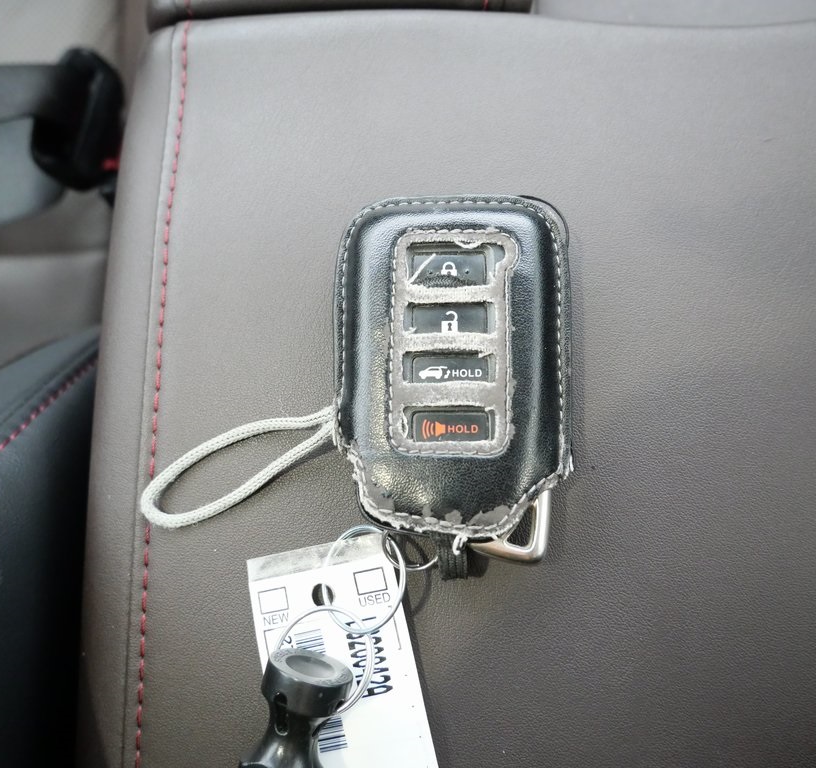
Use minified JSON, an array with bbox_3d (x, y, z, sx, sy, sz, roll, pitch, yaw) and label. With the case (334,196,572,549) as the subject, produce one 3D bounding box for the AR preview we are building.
[{"bbox_3d":[0.011,-0.001,0.170,0.056,0.020,0.090,0,81,0],"label":"case"}]

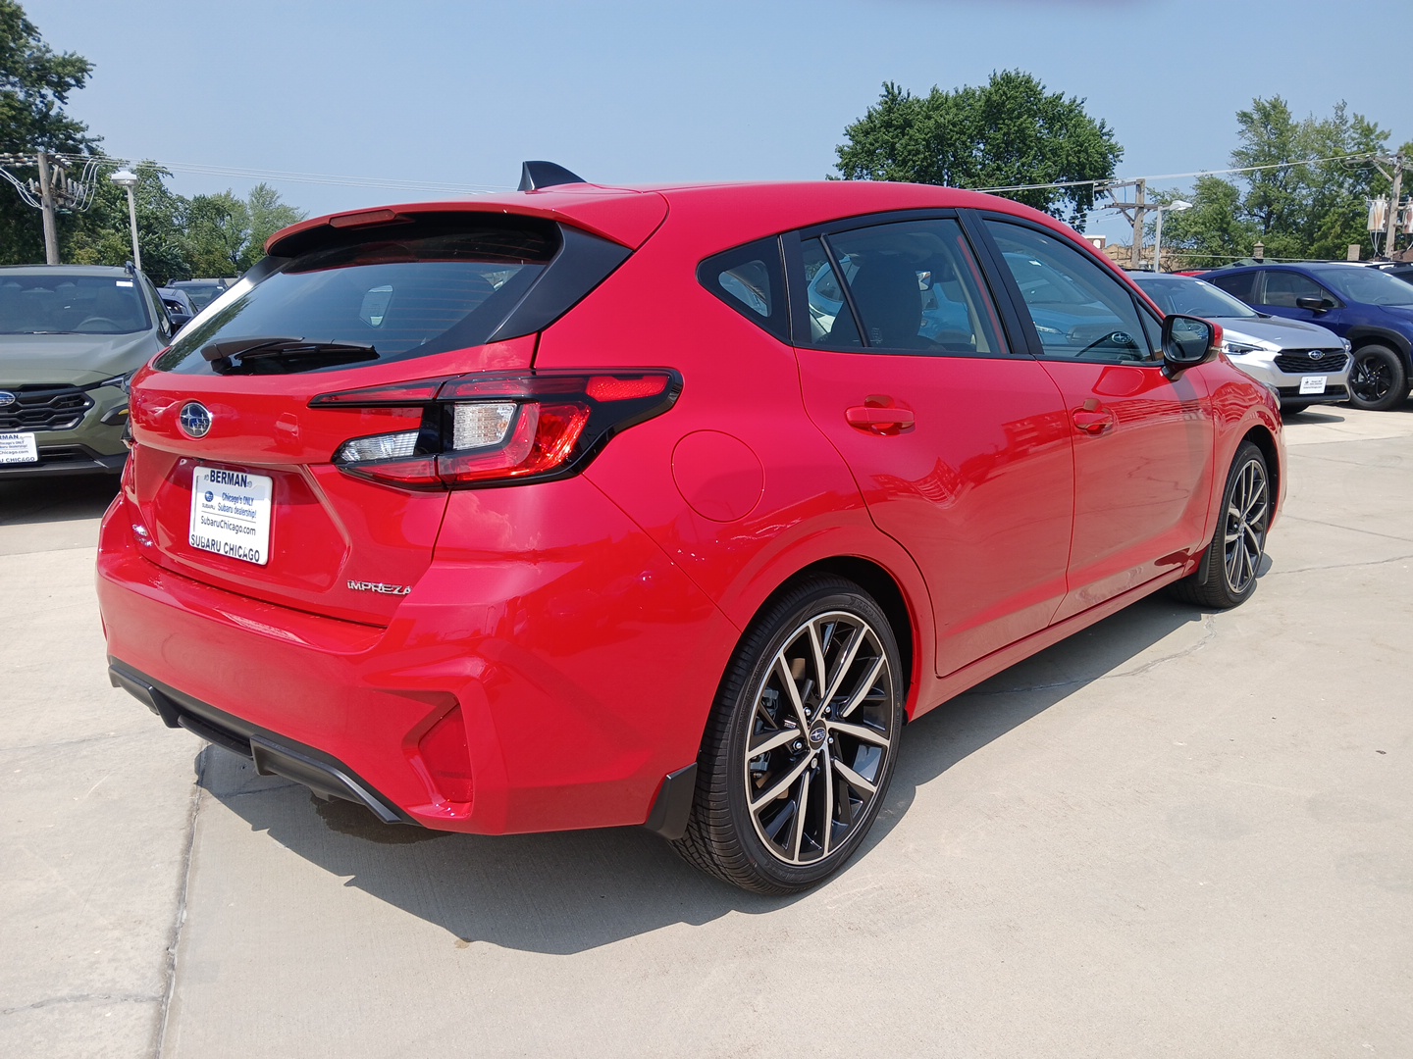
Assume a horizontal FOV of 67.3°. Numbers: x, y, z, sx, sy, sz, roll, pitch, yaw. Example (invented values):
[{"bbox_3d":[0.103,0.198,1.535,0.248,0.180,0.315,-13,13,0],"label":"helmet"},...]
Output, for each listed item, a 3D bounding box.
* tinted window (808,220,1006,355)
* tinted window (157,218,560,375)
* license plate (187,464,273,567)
[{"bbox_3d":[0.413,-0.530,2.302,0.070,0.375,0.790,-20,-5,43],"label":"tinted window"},{"bbox_3d":[-0.761,-0.444,2.099,1.250,0.110,0.500,8,52,42],"label":"tinted window"},{"bbox_3d":[-0.901,-0.030,2.006,0.311,0.160,0.020,8,5,42],"label":"license plate"}]

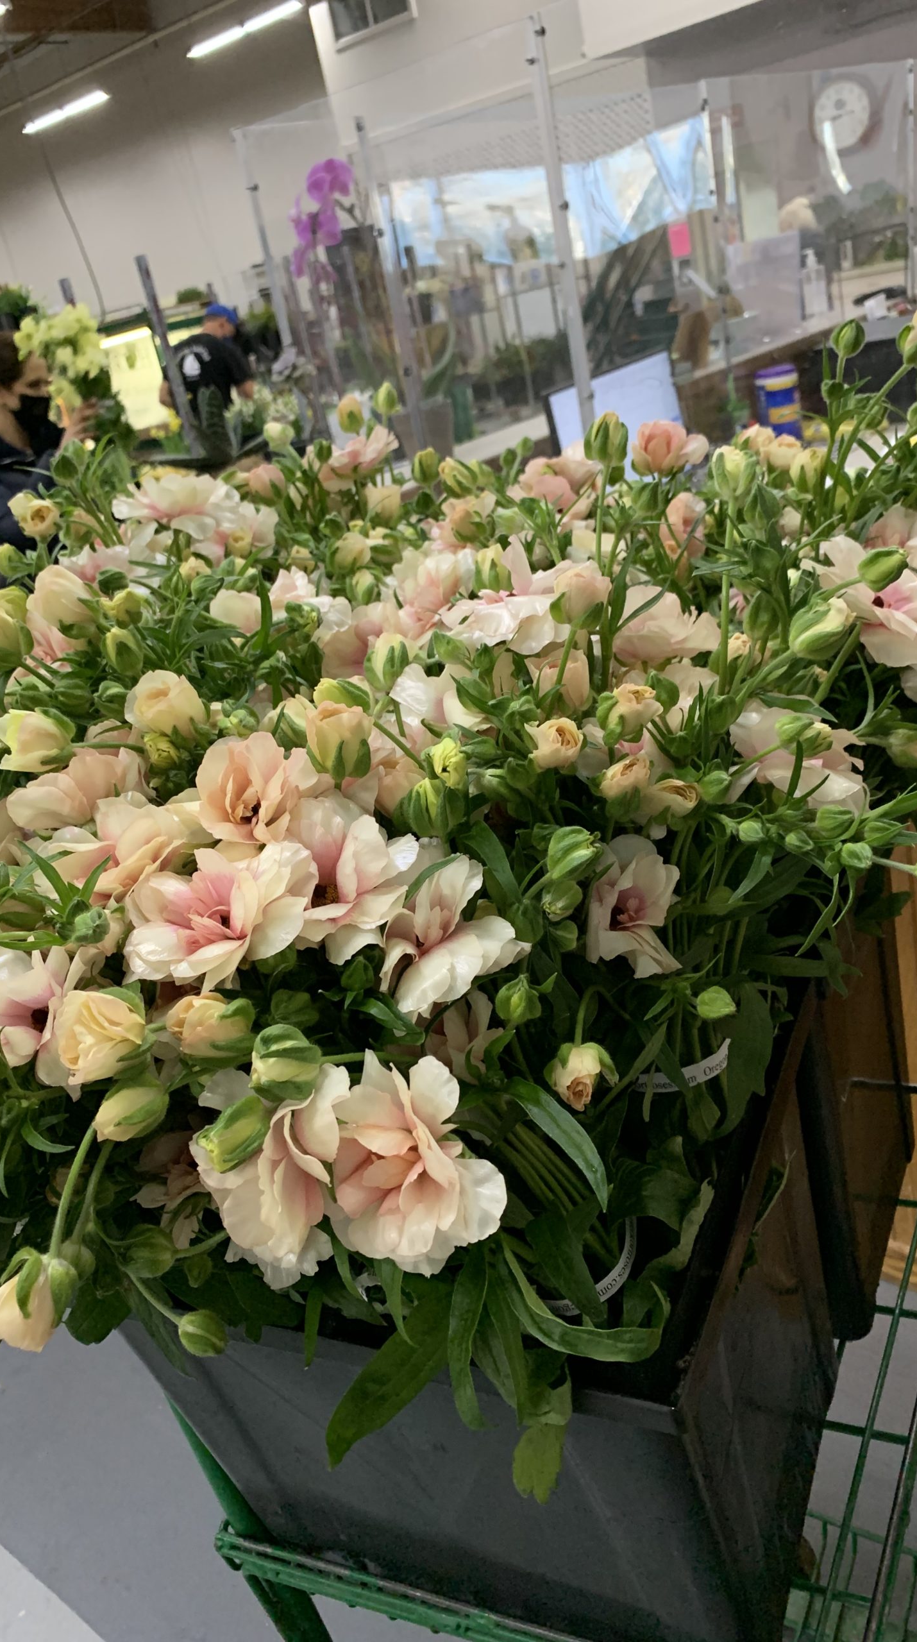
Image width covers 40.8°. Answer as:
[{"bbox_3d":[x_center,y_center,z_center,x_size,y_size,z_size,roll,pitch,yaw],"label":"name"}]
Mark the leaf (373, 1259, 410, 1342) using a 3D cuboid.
[{"bbox_3d":[-0.033,0.225,0.585,0.014,0.046,0.013,-19,-6,-2],"label":"leaf"}]

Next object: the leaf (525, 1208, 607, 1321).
[{"bbox_3d":[0.050,0.205,0.570,0.024,0.056,0.012,-34,16,-17],"label":"leaf"}]

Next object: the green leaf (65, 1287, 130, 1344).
[{"bbox_3d":[-0.171,0.233,0.585,0.029,0.030,0.011,-13,18,-10],"label":"green leaf"}]

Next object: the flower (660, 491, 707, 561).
[{"bbox_3d":[0.157,-0.206,0.860,0.040,0.046,0.040,7,28,41],"label":"flower"}]

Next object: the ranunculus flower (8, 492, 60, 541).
[{"bbox_3d":[-0.262,-0.188,0.760,0.029,0.028,0.028,-18,-11,-13],"label":"ranunculus flower"}]

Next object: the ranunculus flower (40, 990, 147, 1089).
[{"bbox_3d":[-0.141,0.084,0.475,0.036,0.038,0.035,5,14,34],"label":"ranunculus flower"}]

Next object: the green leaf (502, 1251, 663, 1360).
[{"bbox_3d":[0.059,0.230,0.585,0.071,0.047,0.040,-9,21,8],"label":"green leaf"}]

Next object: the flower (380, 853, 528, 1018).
[{"bbox_3d":[-0.002,0.047,0.505,0.056,0.038,0.058,-18,62,10],"label":"flower"}]

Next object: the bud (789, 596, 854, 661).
[{"bbox_3d":[0.185,-0.098,0.630,0.037,0.026,0.026,-34,0,24],"label":"bud"}]

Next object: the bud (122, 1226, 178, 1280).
[{"bbox_3d":[-0.150,0.210,0.600,0.028,0.026,0.026,-24,0,-19],"label":"bud"}]

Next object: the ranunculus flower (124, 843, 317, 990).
[{"bbox_3d":[-0.098,0.040,0.510,0.080,0.045,0.072,-23,56,-25],"label":"ranunculus flower"}]

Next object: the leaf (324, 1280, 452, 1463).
[{"bbox_3d":[-0.028,0.224,0.500,0.088,0.025,0.014,-57,13,-3],"label":"leaf"}]

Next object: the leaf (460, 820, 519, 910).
[{"bbox_3d":[0.014,0.020,0.575,0.013,0.046,0.012,-25,-6,-24],"label":"leaf"}]

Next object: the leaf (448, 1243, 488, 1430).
[{"bbox_3d":[0.004,0.221,0.530,0.015,0.078,0.018,-2,-12,8],"label":"leaf"}]

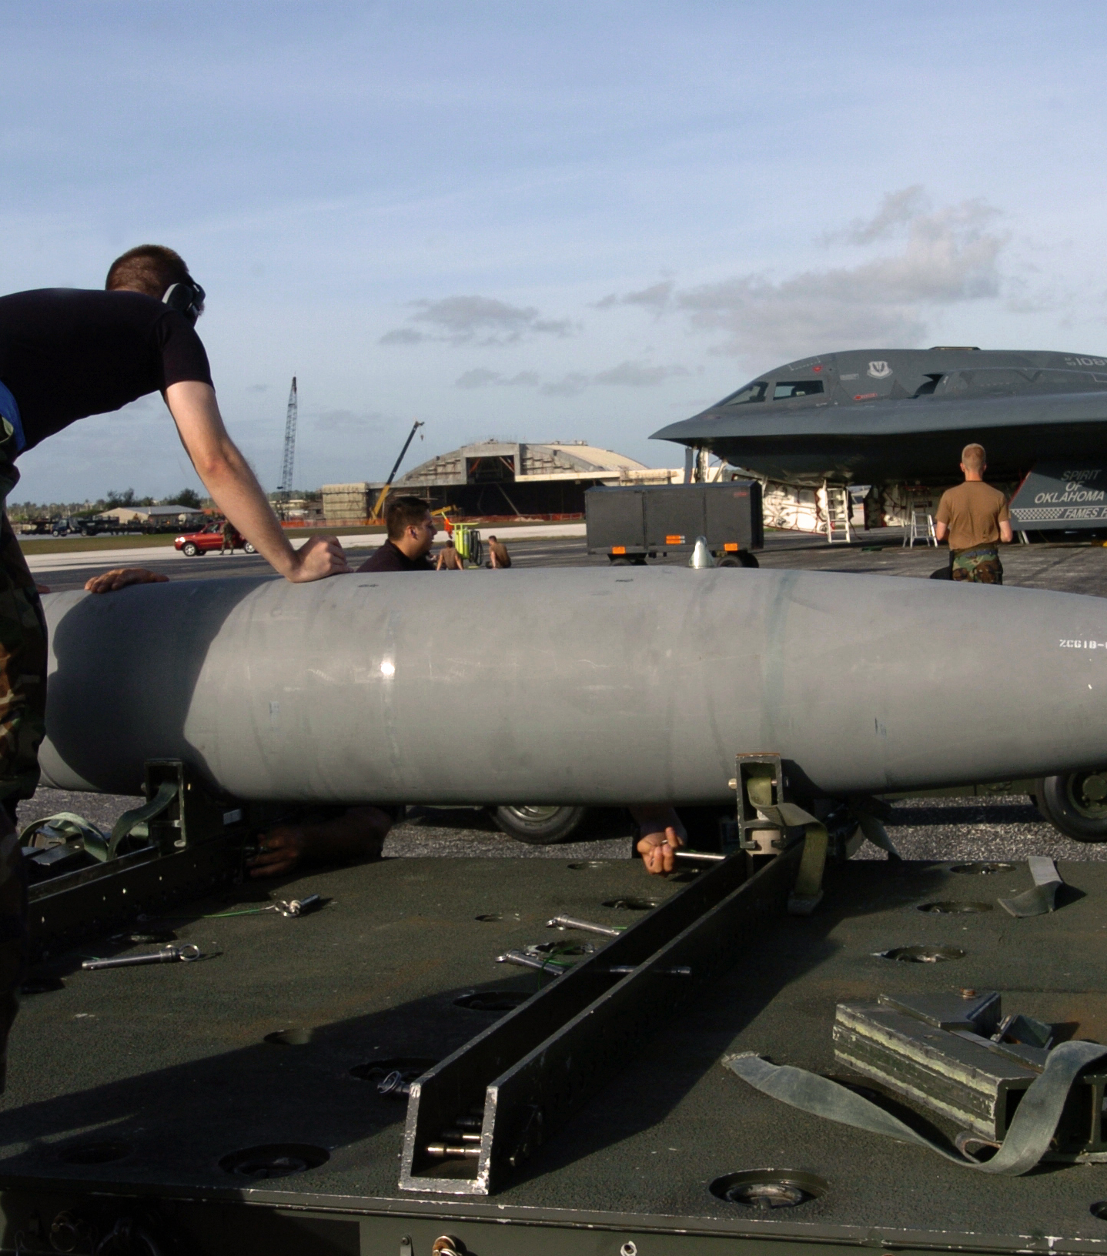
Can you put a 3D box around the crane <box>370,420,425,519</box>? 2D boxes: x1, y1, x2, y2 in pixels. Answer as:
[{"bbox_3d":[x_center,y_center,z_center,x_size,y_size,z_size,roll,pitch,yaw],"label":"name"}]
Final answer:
[{"bbox_3d":[-33.550,-33.528,440.000,12.000,22.000,4.000,-3,3,-6],"label":"crane"}]

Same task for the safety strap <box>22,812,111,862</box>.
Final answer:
[{"bbox_3d":[-0.966,0.419,4.070,0.180,0.120,0.100,-2,3,18],"label":"safety strap"}]

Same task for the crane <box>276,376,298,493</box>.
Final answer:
[{"bbox_3d":[-57.401,-38.613,440.000,8.000,31.000,5.000,-3,3,-6],"label":"crane"}]

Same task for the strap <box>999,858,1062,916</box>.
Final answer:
[{"bbox_3d":[0.838,0.448,3.609,0.110,0.066,0.240,-2,3,18],"label":"strap"}]

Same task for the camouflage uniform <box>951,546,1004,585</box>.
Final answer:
[{"bbox_3d":[2.868,-0.055,13.800,0.420,1.000,0.300,-2,3,9],"label":"camouflage uniform"}]

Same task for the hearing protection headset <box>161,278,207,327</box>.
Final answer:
[{"bbox_3d":[-0.728,-0.632,3.780,0.200,0.200,0.100,-1,-33,34],"label":"hearing protection headset"}]

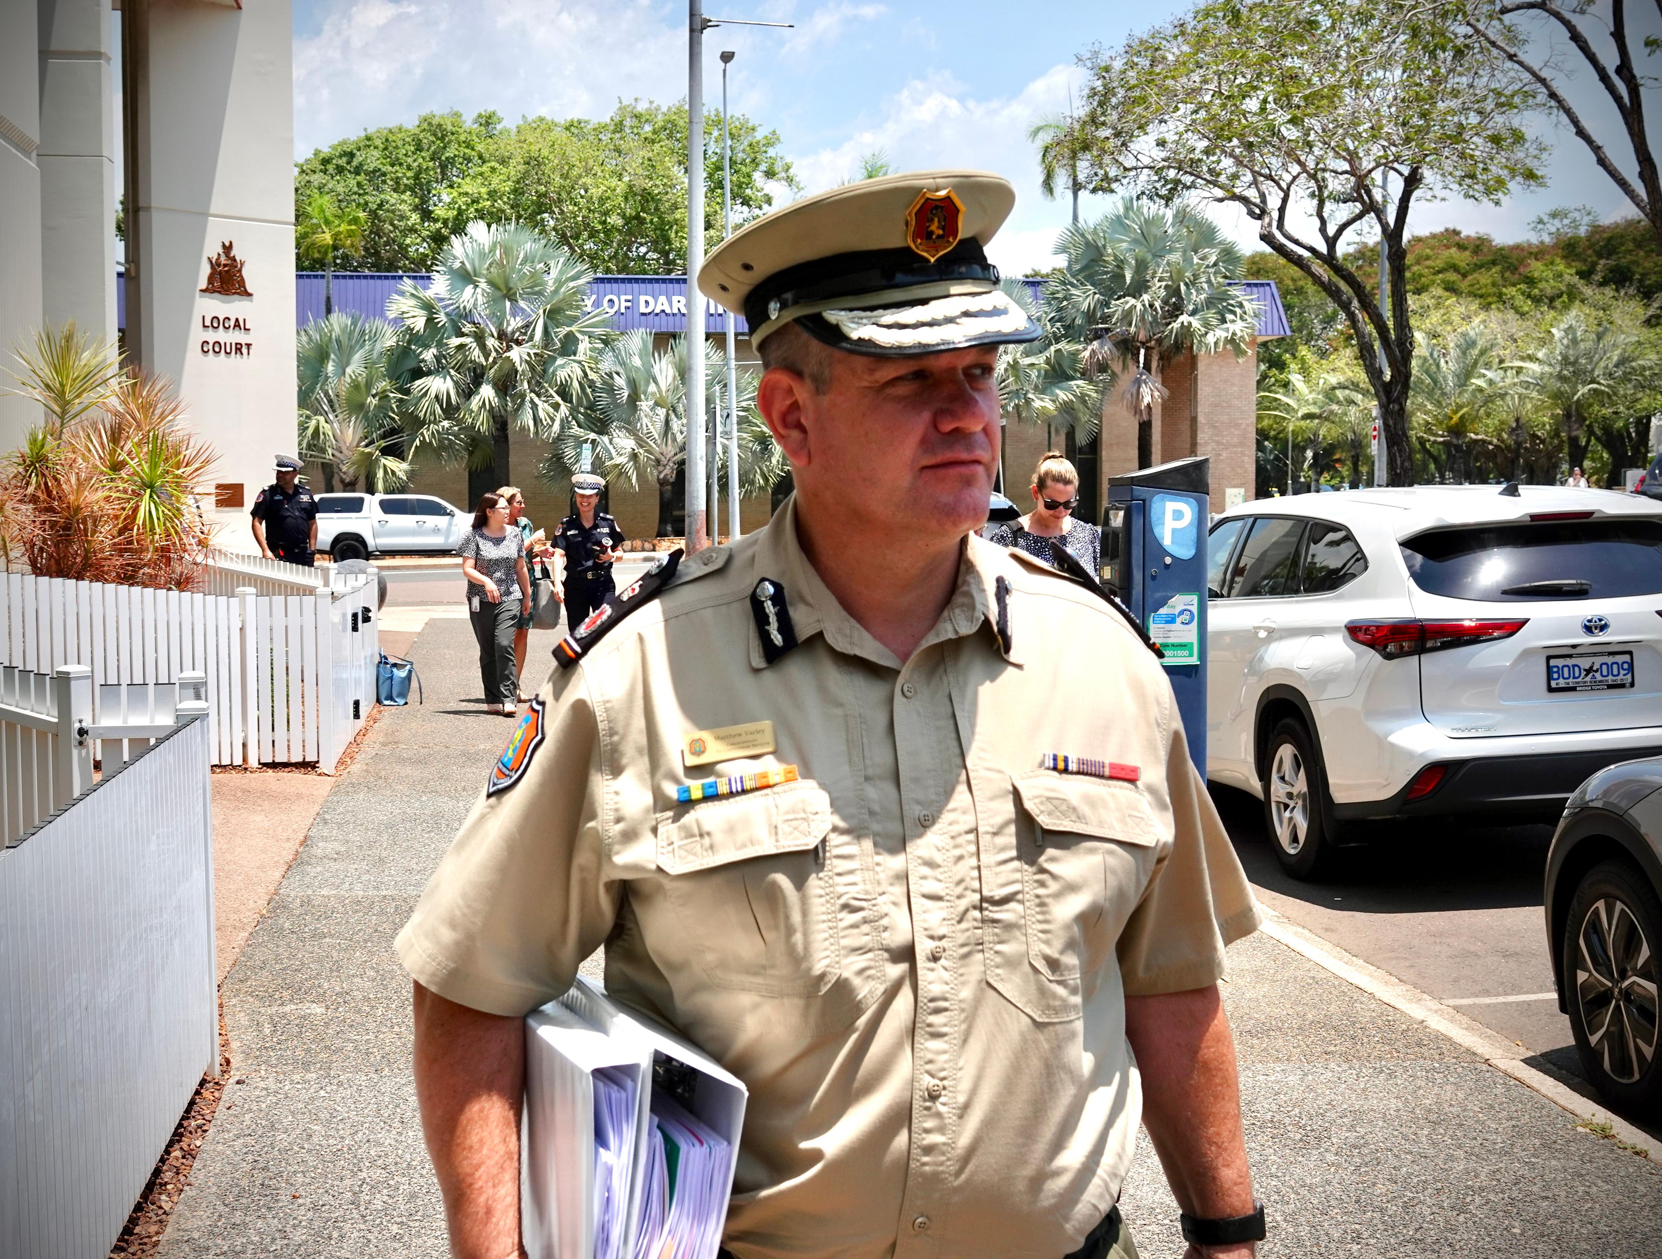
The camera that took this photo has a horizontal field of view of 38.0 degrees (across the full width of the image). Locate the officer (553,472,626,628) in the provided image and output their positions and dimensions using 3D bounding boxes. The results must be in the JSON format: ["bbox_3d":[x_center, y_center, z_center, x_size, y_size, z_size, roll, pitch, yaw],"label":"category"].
[{"bbox_3d":[-1.817,-0.287,18.112,0.530,1.772,0.380,0,3,-7],"label":"officer"}]

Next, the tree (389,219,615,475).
[{"bbox_3d":[-9.003,-6.668,65.732,6.100,9.050,6.000,0,3,-8],"label":"tree"}]

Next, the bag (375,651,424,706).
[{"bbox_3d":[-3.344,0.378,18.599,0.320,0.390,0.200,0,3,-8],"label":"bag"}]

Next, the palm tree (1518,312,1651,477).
[{"bbox_3d":[20.106,-5.550,64.792,3.800,6.020,3.800,1,3,17],"label":"palm tree"}]

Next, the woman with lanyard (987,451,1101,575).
[{"bbox_3d":[0.853,0.180,9.625,0.460,1.776,0.340,0,3,-6],"label":"woman with lanyard"}]

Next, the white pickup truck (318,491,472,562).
[{"bbox_3d":[-9.900,-2.287,56.961,5.330,1.830,1.870,0,3,-8],"label":"white pickup truck"}]

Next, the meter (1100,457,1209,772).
[{"bbox_3d":[1.200,0.232,8.977,0.330,1.744,0.310,0,3,-8],"label":"meter"}]

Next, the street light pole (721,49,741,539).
[{"bbox_3d":[-2.436,-7.838,57.855,0.450,12.357,0.900,0,3,-8],"label":"street light pole"}]

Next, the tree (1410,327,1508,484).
[{"bbox_3d":[17.157,-5.442,65.800,3.100,5.693,3.100,1,3,15],"label":"tree"}]

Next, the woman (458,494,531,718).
[{"bbox_3d":[-2.485,-0.199,17.866,0.530,1.622,0.420,-1,3,-9],"label":"woman"}]

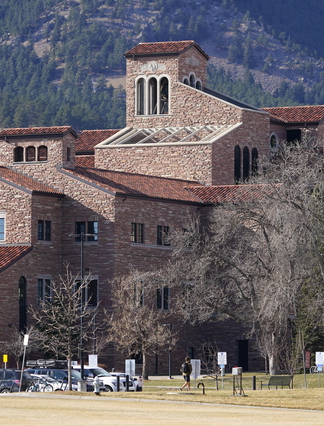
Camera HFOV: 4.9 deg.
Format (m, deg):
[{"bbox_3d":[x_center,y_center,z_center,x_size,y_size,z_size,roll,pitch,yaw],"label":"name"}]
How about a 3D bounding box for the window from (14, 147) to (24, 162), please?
[{"bbox_3d":[-10.388,-4.282,273.500,0.860,1.150,0.250,-2,-4,28],"label":"window"}]

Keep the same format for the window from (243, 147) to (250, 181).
[{"bbox_3d":[6.423,-3.602,284.300,0.250,2.900,1.050,-2,-4,28],"label":"window"}]

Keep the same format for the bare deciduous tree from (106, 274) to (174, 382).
[{"bbox_3d":[-1.412,7.528,252.000,4.600,7.350,4.600,0,-3,0],"label":"bare deciduous tree"}]

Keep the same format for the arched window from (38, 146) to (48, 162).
[{"bbox_3d":[-8.563,-4.249,270.000,0.800,1.180,0.250,-2,-4,27],"label":"arched window"}]

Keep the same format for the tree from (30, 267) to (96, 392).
[{"bbox_3d":[-4.941,5.848,189.000,3.400,6.600,3.400,0,-3,0],"label":"tree"}]

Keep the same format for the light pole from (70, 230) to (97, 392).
[{"bbox_3d":[-4.214,5.255,200.000,1.450,8.650,0.450,-2,-4,28],"label":"light pole"}]

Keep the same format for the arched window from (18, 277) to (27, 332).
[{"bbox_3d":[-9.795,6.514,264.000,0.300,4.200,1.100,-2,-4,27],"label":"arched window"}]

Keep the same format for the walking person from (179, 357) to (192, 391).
[{"bbox_3d":[1.213,8.202,191.000,0.650,1.760,0.550,3,-5,-44],"label":"walking person"}]

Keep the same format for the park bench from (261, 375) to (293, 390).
[{"bbox_3d":[5.972,8.839,193.000,1.550,0.850,0.650,3,-5,-44],"label":"park bench"}]

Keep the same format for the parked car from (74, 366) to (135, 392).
[{"bbox_3d":[-3.817,9.178,203.000,4.950,1.800,1.970,-2,-4,27],"label":"parked car"}]

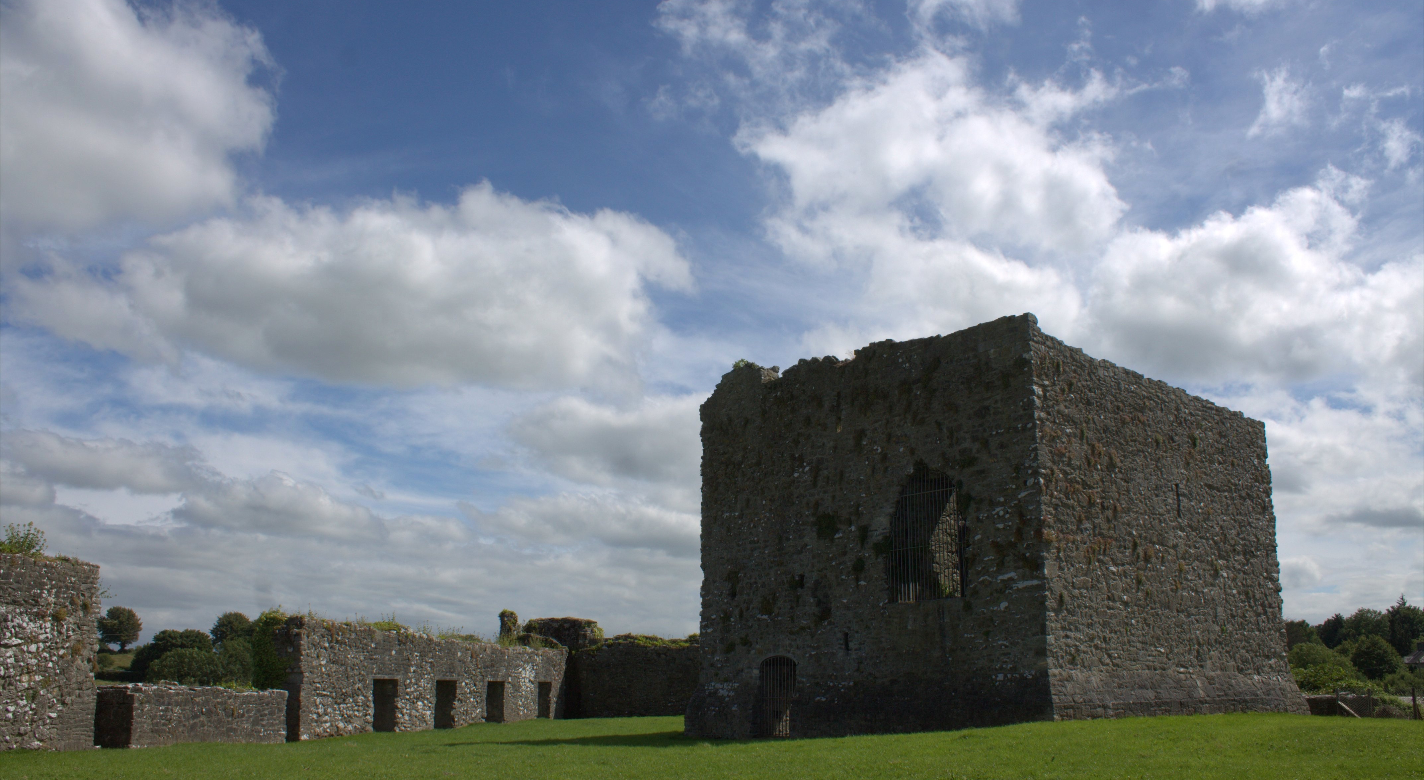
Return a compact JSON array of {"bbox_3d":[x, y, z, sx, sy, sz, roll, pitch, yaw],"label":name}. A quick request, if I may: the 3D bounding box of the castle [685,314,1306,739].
[{"bbox_3d":[8.650,5.589,34.587,14.500,10.114,12.150,14,-20,-41],"label":"castle"}]

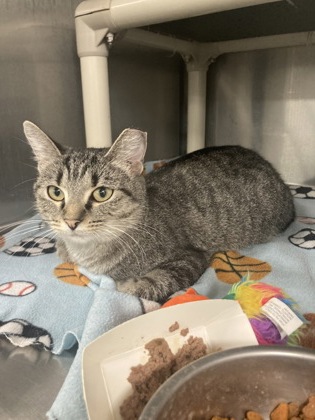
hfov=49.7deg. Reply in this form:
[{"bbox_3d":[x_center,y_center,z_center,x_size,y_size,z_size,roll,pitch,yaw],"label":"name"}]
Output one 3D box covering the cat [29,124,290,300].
[{"bbox_3d":[0.033,-0.038,0.432,0.365,0.160,0.160,-14,22,-36],"label":"cat"}]

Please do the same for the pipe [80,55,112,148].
[{"bbox_3d":[-0.100,-0.135,0.579,0.042,0.233,0.042,16,24,41],"label":"pipe"}]

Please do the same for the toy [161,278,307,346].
[{"bbox_3d":[0.060,0.075,0.273,0.108,0.045,0.056,3,18,11],"label":"toy"}]

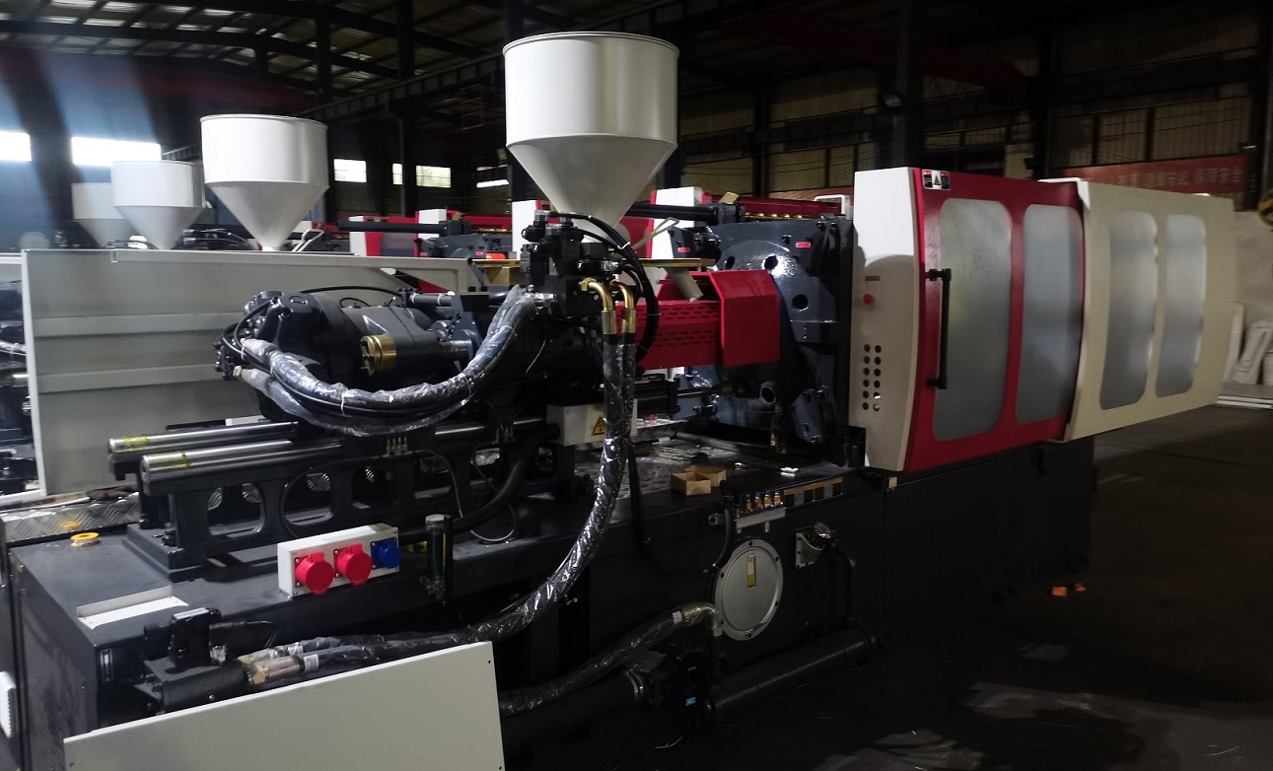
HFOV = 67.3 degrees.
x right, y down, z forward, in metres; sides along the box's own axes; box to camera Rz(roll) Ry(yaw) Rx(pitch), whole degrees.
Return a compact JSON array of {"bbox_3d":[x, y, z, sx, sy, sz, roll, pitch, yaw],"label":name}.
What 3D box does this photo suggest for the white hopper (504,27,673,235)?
[{"bbox_3d":[-0.164,-0.867,3.504,0.636,0.694,0.636,0,7,0],"label":"white hopper"}]

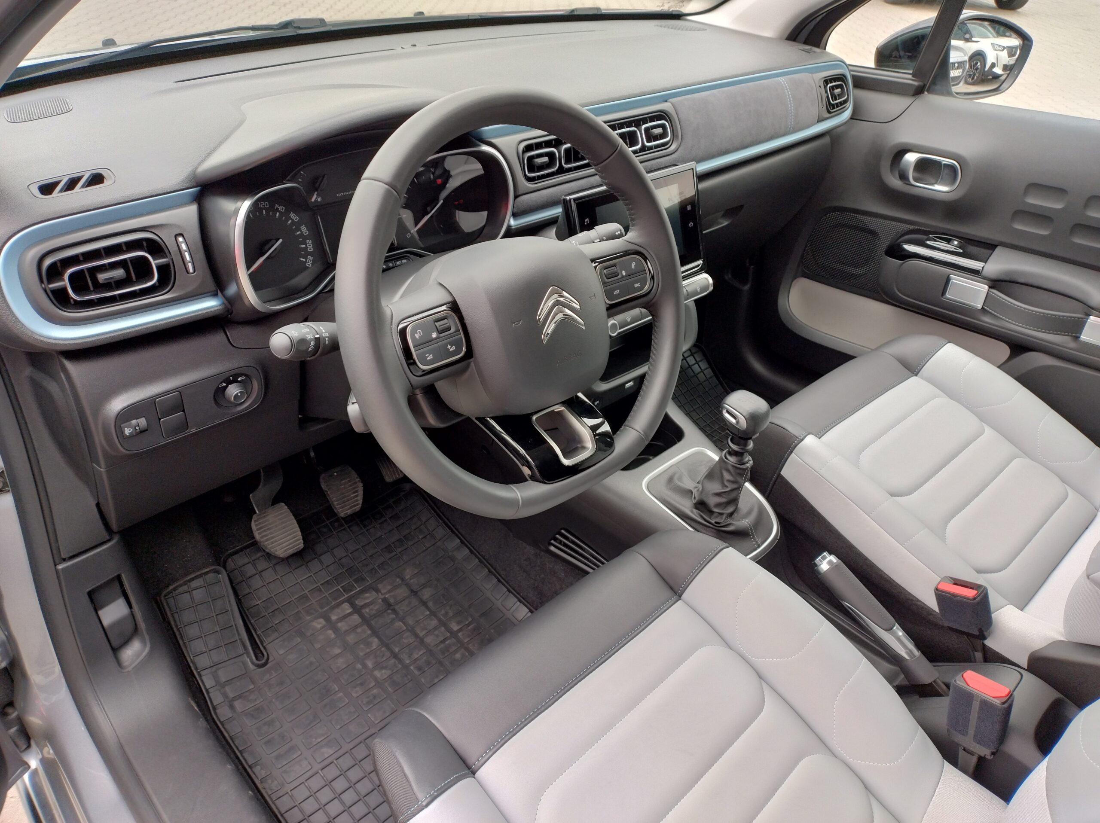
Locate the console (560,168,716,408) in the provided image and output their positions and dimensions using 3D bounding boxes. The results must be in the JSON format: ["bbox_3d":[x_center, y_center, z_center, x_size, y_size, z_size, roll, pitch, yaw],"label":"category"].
[{"bbox_3d":[0.103,-0.167,1.124,0.240,0.340,0.140,-25,35,-33],"label":"console"}]

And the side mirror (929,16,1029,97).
[{"bbox_3d":[0.777,-0.670,1.492,0.225,0.155,0.140,-19,38,-27],"label":"side mirror"}]

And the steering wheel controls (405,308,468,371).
[{"bbox_3d":[-0.092,-0.057,0.638,0.058,0.046,0.022,-25,18,-33],"label":"steering wheel controls"}]

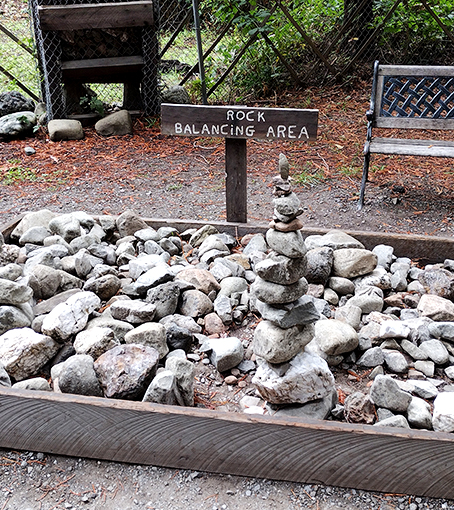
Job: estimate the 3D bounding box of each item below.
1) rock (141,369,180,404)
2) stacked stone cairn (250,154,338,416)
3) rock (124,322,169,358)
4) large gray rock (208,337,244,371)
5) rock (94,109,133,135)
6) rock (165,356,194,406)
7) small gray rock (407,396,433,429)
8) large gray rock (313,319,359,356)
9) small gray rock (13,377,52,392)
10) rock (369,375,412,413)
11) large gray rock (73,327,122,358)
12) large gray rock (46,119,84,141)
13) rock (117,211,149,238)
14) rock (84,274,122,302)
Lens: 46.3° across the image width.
[{"bbox_3d":[-0.205,0.420,1.633,0.114,0.134,0.102,0,27,0],"label":"rock"},{"bbox_3d":[0.188,0.089,1.498,0.255,0.770,0.240,3,27,11],"label":"stacked stone cairn"},{"bbox_3d":[-0.276,0.298,1.827,0.150,0.128,0.120,0,27,0],"label":"rock"},{"bbox_3d":[-0.005,0.350,1.867,0.121,0.098,0.113,-2,26,0],"label":"large gray rock"},{"bbox_3d":[-1.059,-1.238,4.994,0.360,0.210,0.260,-7,27,-10],"label":"rock"},{"bbox_3d":[-0.161,0.439,1.798,0.100,0.190,0.120,-2,28,0],"label":"rock"},{"bbox_3d":[0.575,0.472,1.575,0.075,0.106,0.082,0,27,0],"label":"small gray rock"},{"bbox_3d":[0.387,0.291,1.873,0.151,0.119,0.128,0,27,0],"label":"large gray rock"},{"bbox_3d":[-0.608,0.430,1.658,0.128,0.082,0.096,4,27,7],"label":"small gray rock"},{"bbox_3d":[0.473,0.401,1.538,0.115,0.105,0.096,7,28,19],"label":"rock"},{"bbox_3d":[-0.476,0.328,1.967,0.185,0.120,0.140,-7,28,-9],"label":"large gray rock"},{"bbox_3d":[-1.470,-1.142,4.827,0.330,0.190,0.230,-2,28,0],"label":"large gray rock"},{"bbox_3d":[-0.489,-0.158,2.747,0.170,0.134,0.144,-4,26,-5],"label":"rock"},{"bbox_3d":[-0.487,0.127,2.079,0.145,0.089,0.113,-10,28,-14],"label":"rock"}]

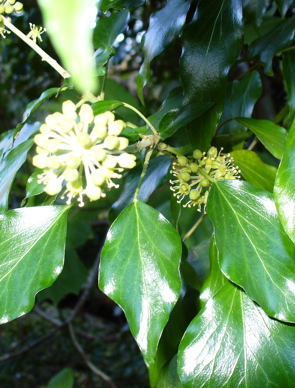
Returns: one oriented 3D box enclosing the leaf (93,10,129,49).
[{"bbox_3d":[-0.025,-0.106,0.360,0.030,0.032,0.012,22,13,13],"label":"leaf"}]

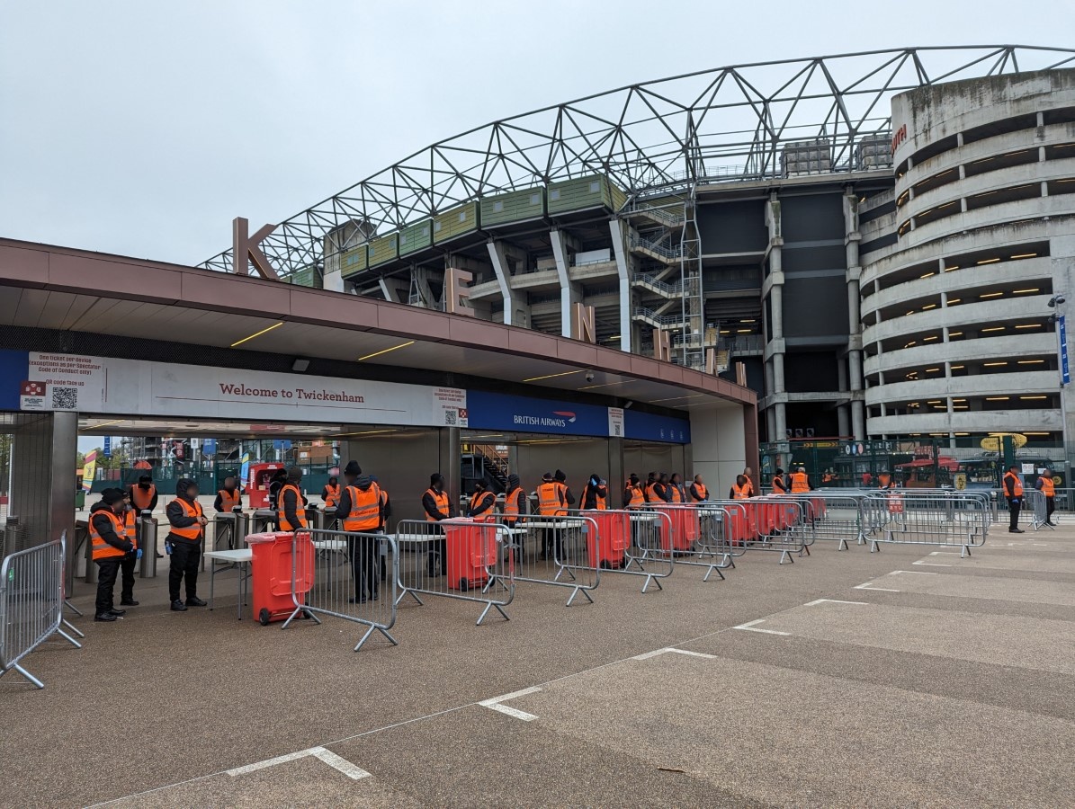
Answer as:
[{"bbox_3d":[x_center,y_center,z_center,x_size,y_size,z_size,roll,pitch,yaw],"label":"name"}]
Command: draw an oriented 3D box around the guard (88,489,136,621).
[{"bbox_3d":[-5.301,1.833,9.281,0.460,1.610,0.460,-1,-5,0],"label":"guard"}]

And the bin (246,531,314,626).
[{"bbox_3d":[-3.140,2.032,8.968,0.760,1.060,0.580,-6,-7,43],"label":"bin"}]

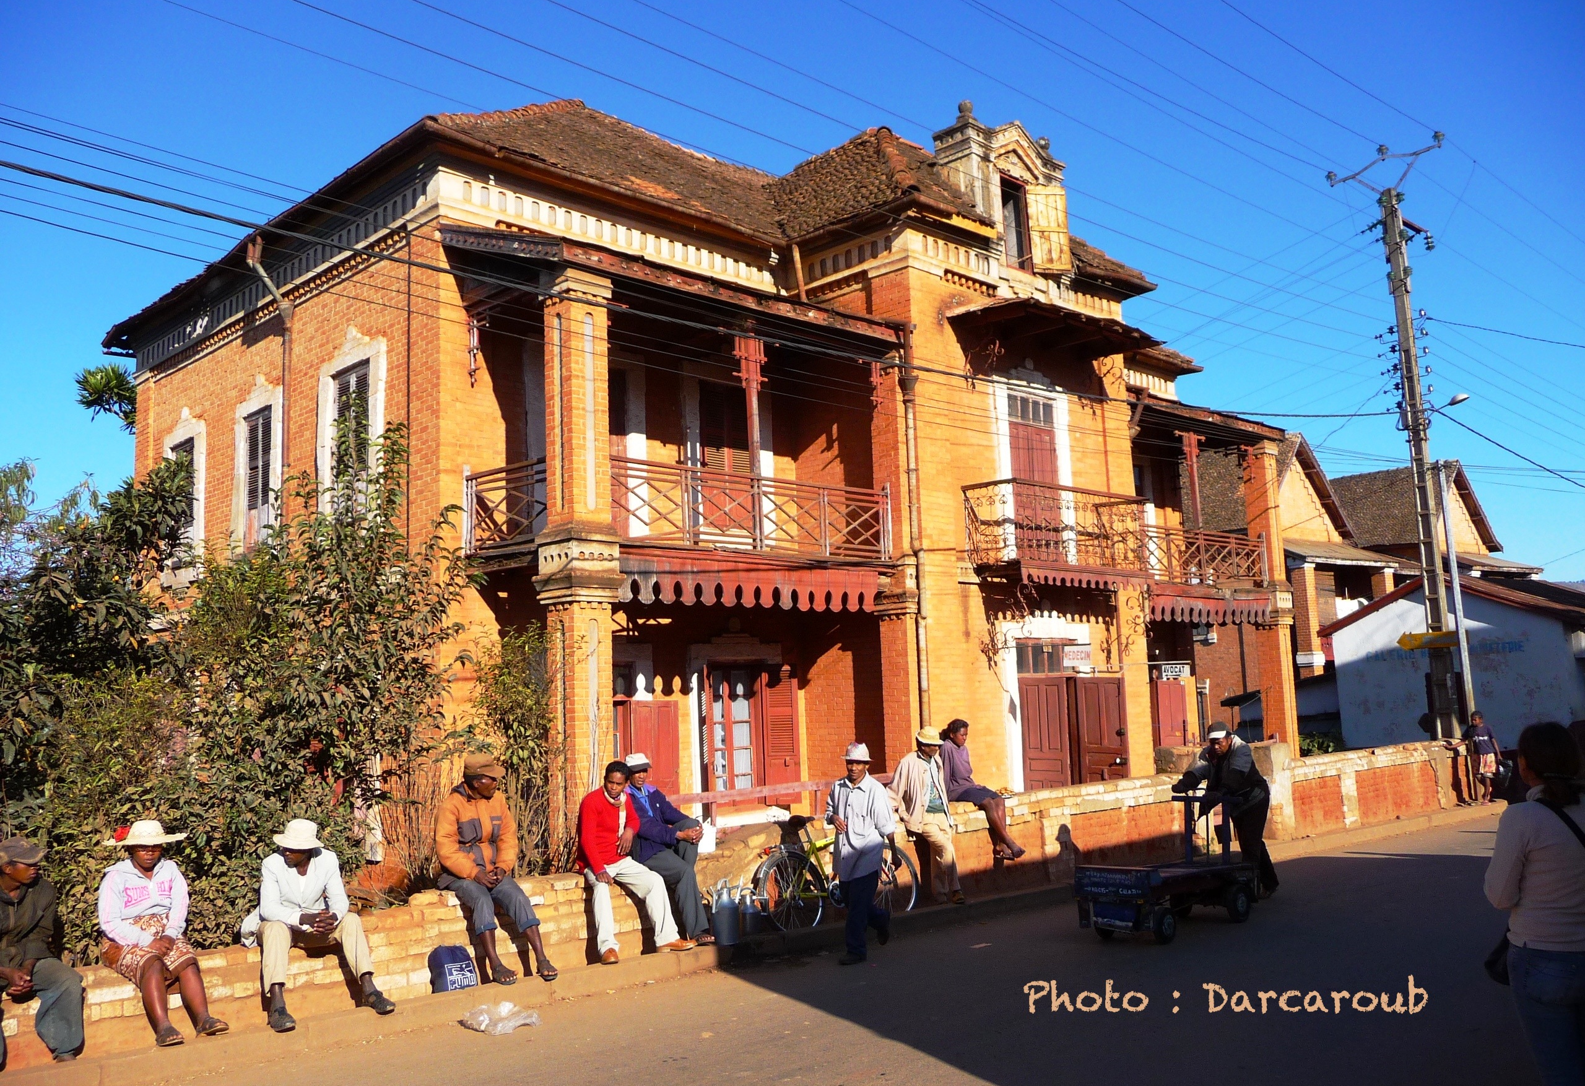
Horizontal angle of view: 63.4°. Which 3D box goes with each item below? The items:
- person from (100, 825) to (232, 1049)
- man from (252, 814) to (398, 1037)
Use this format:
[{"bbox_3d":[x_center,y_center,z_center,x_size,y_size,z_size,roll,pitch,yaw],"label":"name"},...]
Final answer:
[{"bbox_3d":[-3.888,2.363,7.915,0.550,1.290,0.780,4,-9,-38],"label":"person"},{"bbox_3d":[-2.807,2.219,7.629,0.606,1.192,0.808,3,-8,-36],"label":"man"}]

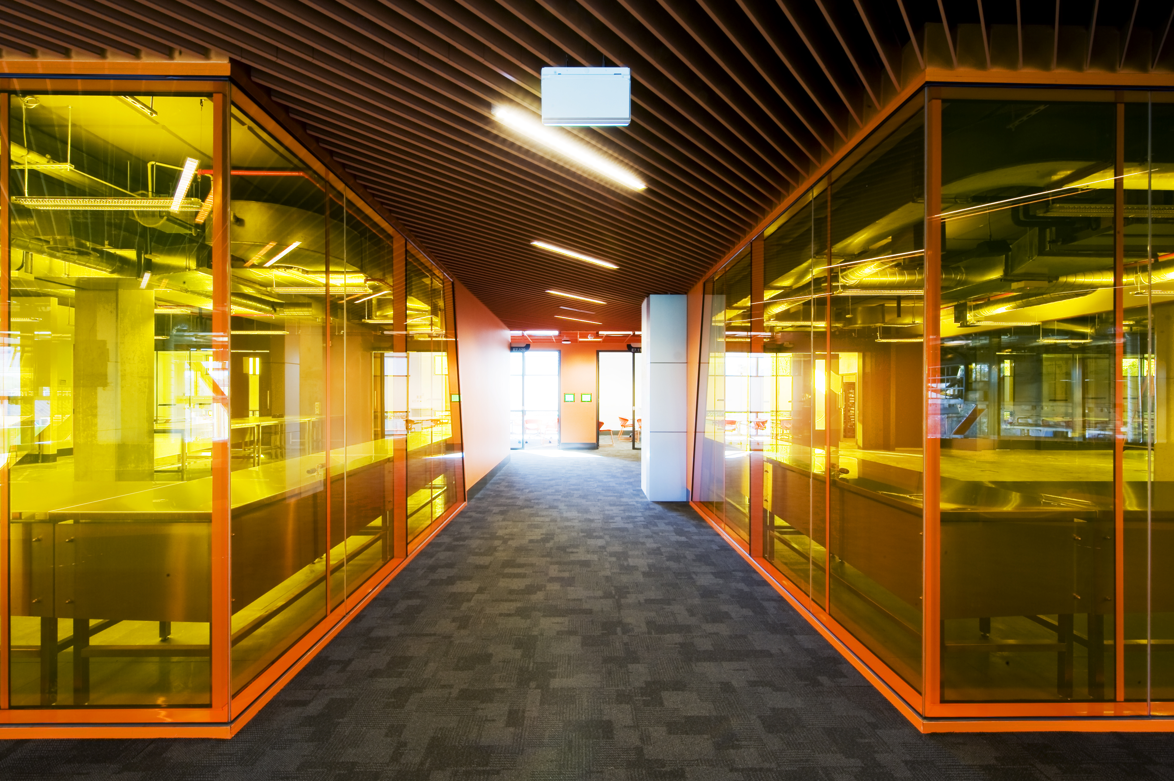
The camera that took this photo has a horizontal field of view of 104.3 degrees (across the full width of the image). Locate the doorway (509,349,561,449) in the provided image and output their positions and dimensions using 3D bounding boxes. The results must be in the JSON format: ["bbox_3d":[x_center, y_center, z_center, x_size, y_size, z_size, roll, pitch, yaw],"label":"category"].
[{"bbox_3d":[-1.340,0.242,11.826,1.339,2.575,0.120,0,0,-1],"label":"doorway"}]

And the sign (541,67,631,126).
[{"bbox_3d":[-0.004,-1.149,1.790,0.343,0.203,0.050,0,0,-1],"label":"sign"}]

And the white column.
[{"bbox_3d":[1.089,0.105,6.506,0.500,2.760,0.770,0,0,-1],"label":"white column"}]

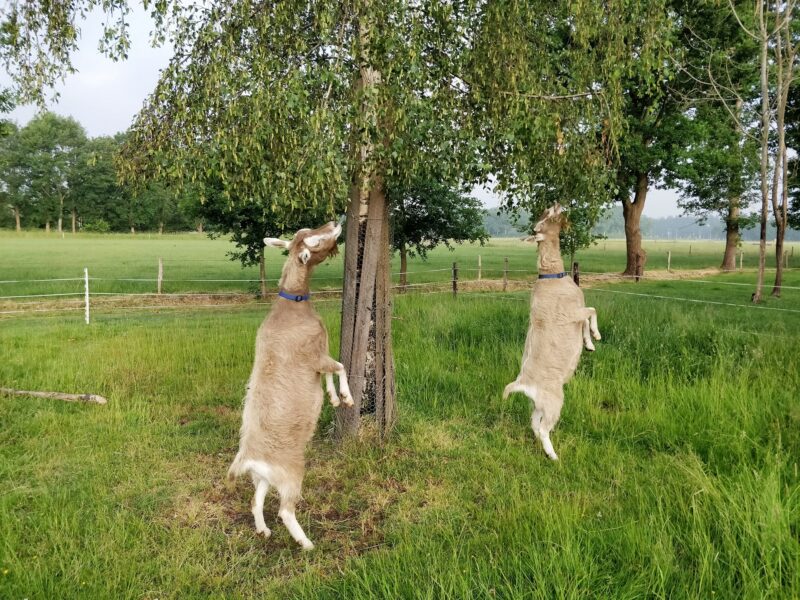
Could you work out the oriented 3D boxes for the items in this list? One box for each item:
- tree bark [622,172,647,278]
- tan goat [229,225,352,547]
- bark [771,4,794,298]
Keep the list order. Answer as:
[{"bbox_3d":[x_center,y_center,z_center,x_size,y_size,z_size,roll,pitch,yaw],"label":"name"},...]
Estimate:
[{"bbox_3d":[9.128,-2.962,21.503,0.900,4.033,0.800,1,7,0],"label":"tree bark"},{"bbox_3d":[-0.557,0.460,2.824,0.600,1.682,0.380,-4,9,-36],"label":"tan goat"},{"bbox_3d":[9.859,-3.728,14.314,0.500,7.377,0.420,1,7,0],"label":"bark"}]

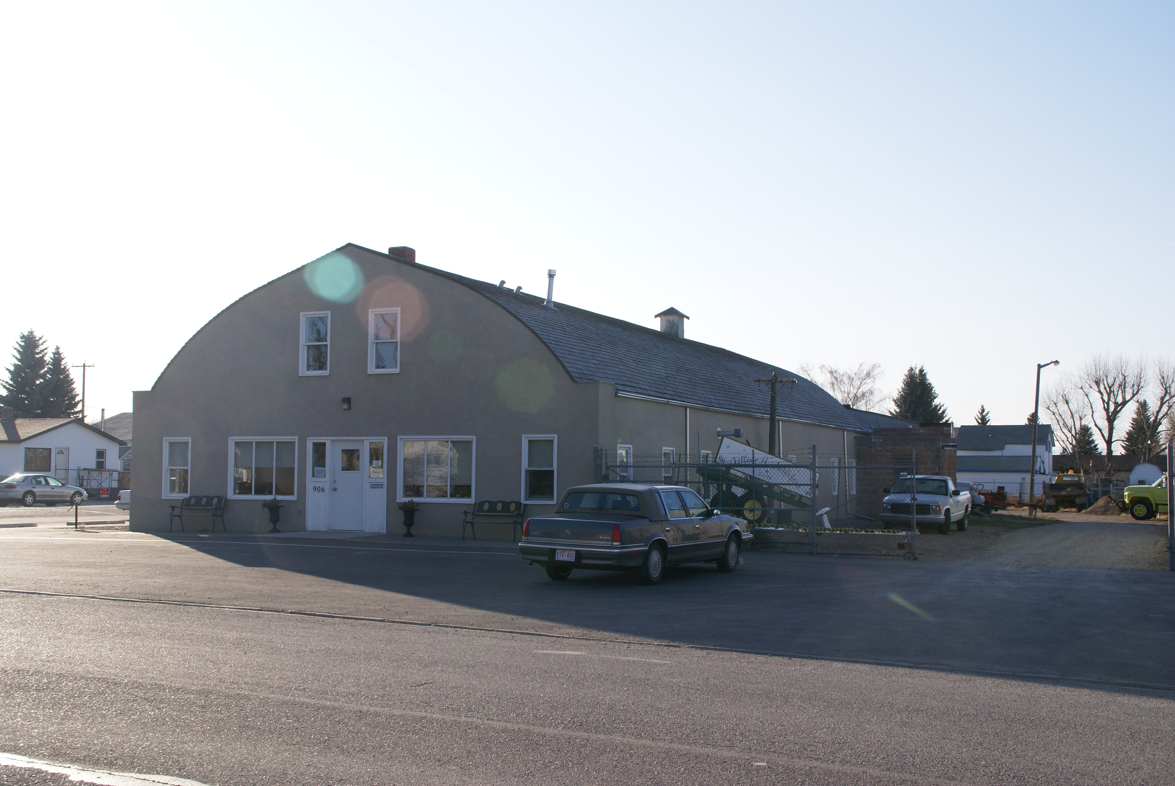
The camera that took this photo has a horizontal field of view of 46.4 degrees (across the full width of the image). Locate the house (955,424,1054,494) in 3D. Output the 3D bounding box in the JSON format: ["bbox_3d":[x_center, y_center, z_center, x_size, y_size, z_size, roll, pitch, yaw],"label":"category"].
[{"bbox_3d":[34.374,5.664,113.186,7.300,6.200,9.000,-1,-4,23],"label":"house"}]

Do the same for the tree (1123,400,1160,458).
[{"bbox_3d":[58.603,5.822,144.698,4.600,10.110,4.600,-1,-4,23],"label":"tree"}]

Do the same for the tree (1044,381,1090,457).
[{"bbox_3d":[40.088,4.063,114.706,4.300,9.840,4.300,-1,-4,23],"label":"tree"}]

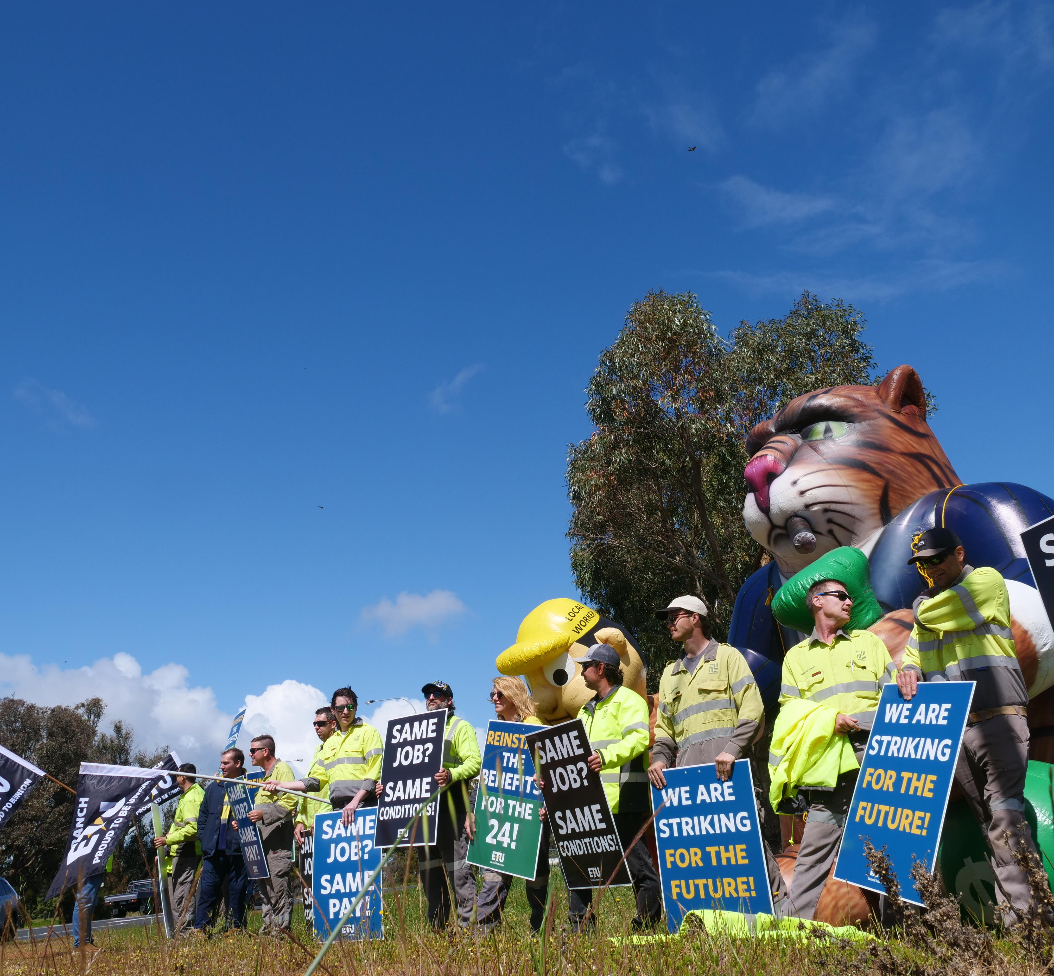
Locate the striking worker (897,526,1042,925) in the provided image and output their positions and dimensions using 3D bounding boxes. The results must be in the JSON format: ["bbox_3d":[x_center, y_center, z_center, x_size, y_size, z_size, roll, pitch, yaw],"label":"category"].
[{"bbox_3d":[2.028,1.040,4.498,0.500,1.810,0.600,5,-23,-20],"label":"striking worker"}]

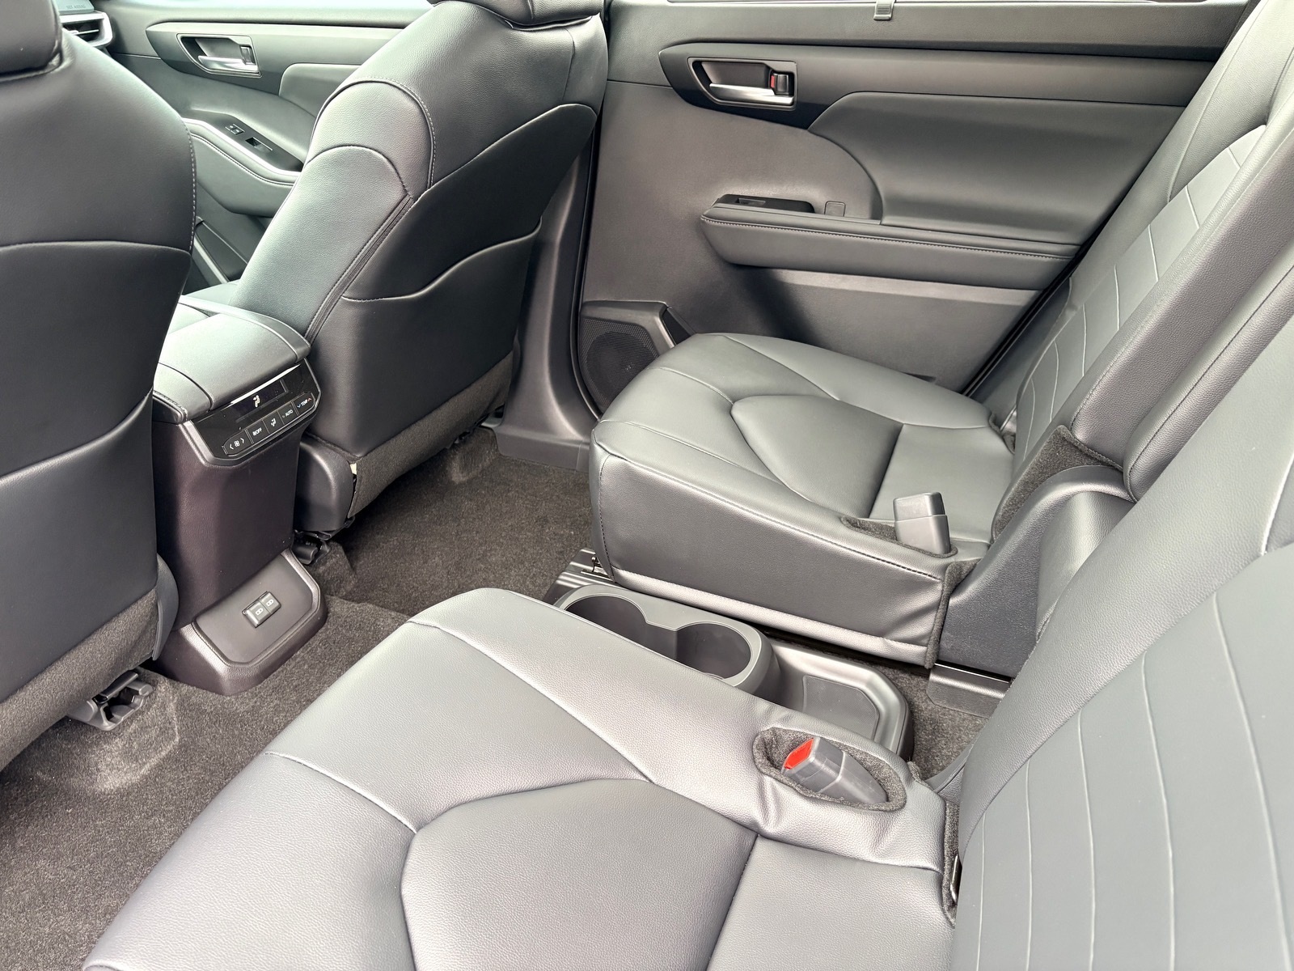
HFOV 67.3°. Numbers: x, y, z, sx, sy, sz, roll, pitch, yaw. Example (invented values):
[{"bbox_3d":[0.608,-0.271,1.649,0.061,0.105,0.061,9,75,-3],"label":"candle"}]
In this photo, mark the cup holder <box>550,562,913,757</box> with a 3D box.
[{"bbox_3d":[0.068,0.207,0.994,0.405,0.094,0.156,12,32,20],"label":"cup holder"}]

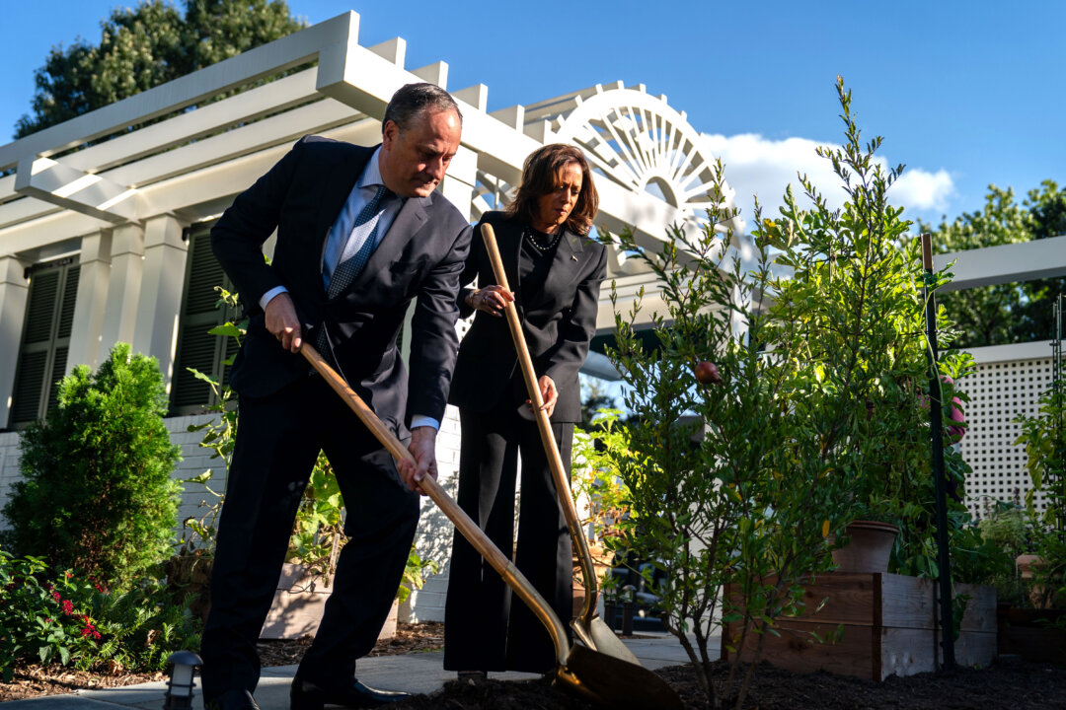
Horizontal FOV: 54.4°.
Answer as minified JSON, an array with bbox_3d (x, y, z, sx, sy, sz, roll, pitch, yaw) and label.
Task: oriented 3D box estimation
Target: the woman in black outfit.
[{"bbox_3d":[-0.028,0.140,3.146,0.500,1.640,0.440,6,-10,-17],"label":"woman in black outfit"}]

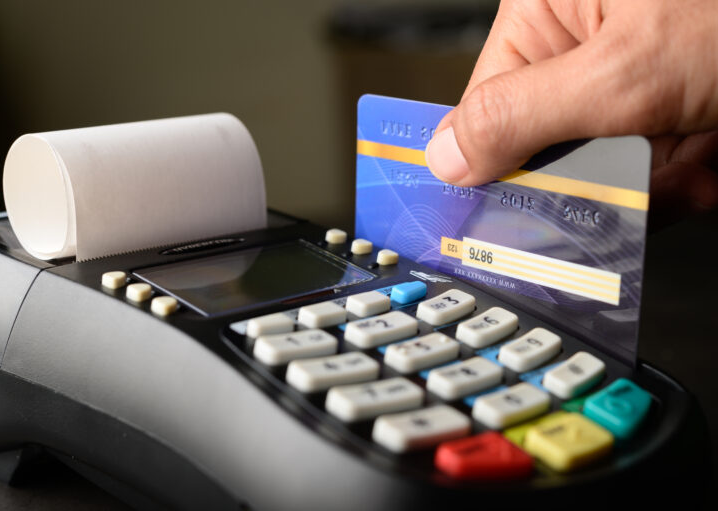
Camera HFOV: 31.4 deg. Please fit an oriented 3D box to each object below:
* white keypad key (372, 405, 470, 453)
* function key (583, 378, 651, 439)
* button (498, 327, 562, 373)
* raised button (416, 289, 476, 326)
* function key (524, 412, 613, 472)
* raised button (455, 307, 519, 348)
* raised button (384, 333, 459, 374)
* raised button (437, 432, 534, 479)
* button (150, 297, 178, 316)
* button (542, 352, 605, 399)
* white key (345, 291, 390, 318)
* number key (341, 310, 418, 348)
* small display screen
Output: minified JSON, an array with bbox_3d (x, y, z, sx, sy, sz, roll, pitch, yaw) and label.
[{"bbox_3d":[0.012,0.032,0.241,0.018,0.003,0.009,-7,25,-33],"label":"white keypad key"},{"bbox_3d":[0.050,0.029,0.244,0.009,0.004,0.015,21,25,32],"label":"function key"},{"bbox_3d":[0.036,0.019,0.265,0.007,0.004,0.016,22,25,33],"label":"button"},{"bbox_3d":[0.019,0.011,0.281,0.007,0.004,0.016,22,25,33],"label":"raised button"},{"bbox_3d":[0.040,0.035,0.241,0.016,0.004,0.011,-12,31,-43],"label":"function key"},{"bbox_3d":[0.029,0.016,0.286,0.009,0.003,0.016,20,23,25],"label":"raised button"},{"bbox_3d":[0.013,0.019,0.257,0.016,0.004,0.007,-10,27,-38],"label":"raised button"},{"bbox_3d":[0.022,0.035,0.223,0.016,0.004,0.009,-6,25,-30],"label":"raised button"},{"bbox_3d":[-0.043,0.010,0.281,0.006,0.002,0.004,-12,26,-40],"label":"button"},{"bbox_3d":[0.043,0.024,0.257,0.007,0.004,0.016,22,25,33],"label":"button"},{"bbox_3d":[0.002,0.011,0.289,0.006,0.003,0.010,25,26,39],"label":"white key"},{"bbox_3d":[0.005,0.016,0.276,0.016,0.003,0.008,-12,29,-43],"label":"number key"},{"bbox_3d":[-0.024,0.005,0.306,0.051,0.002,0.030,-12,26,-40],"label":"small display screen"}]

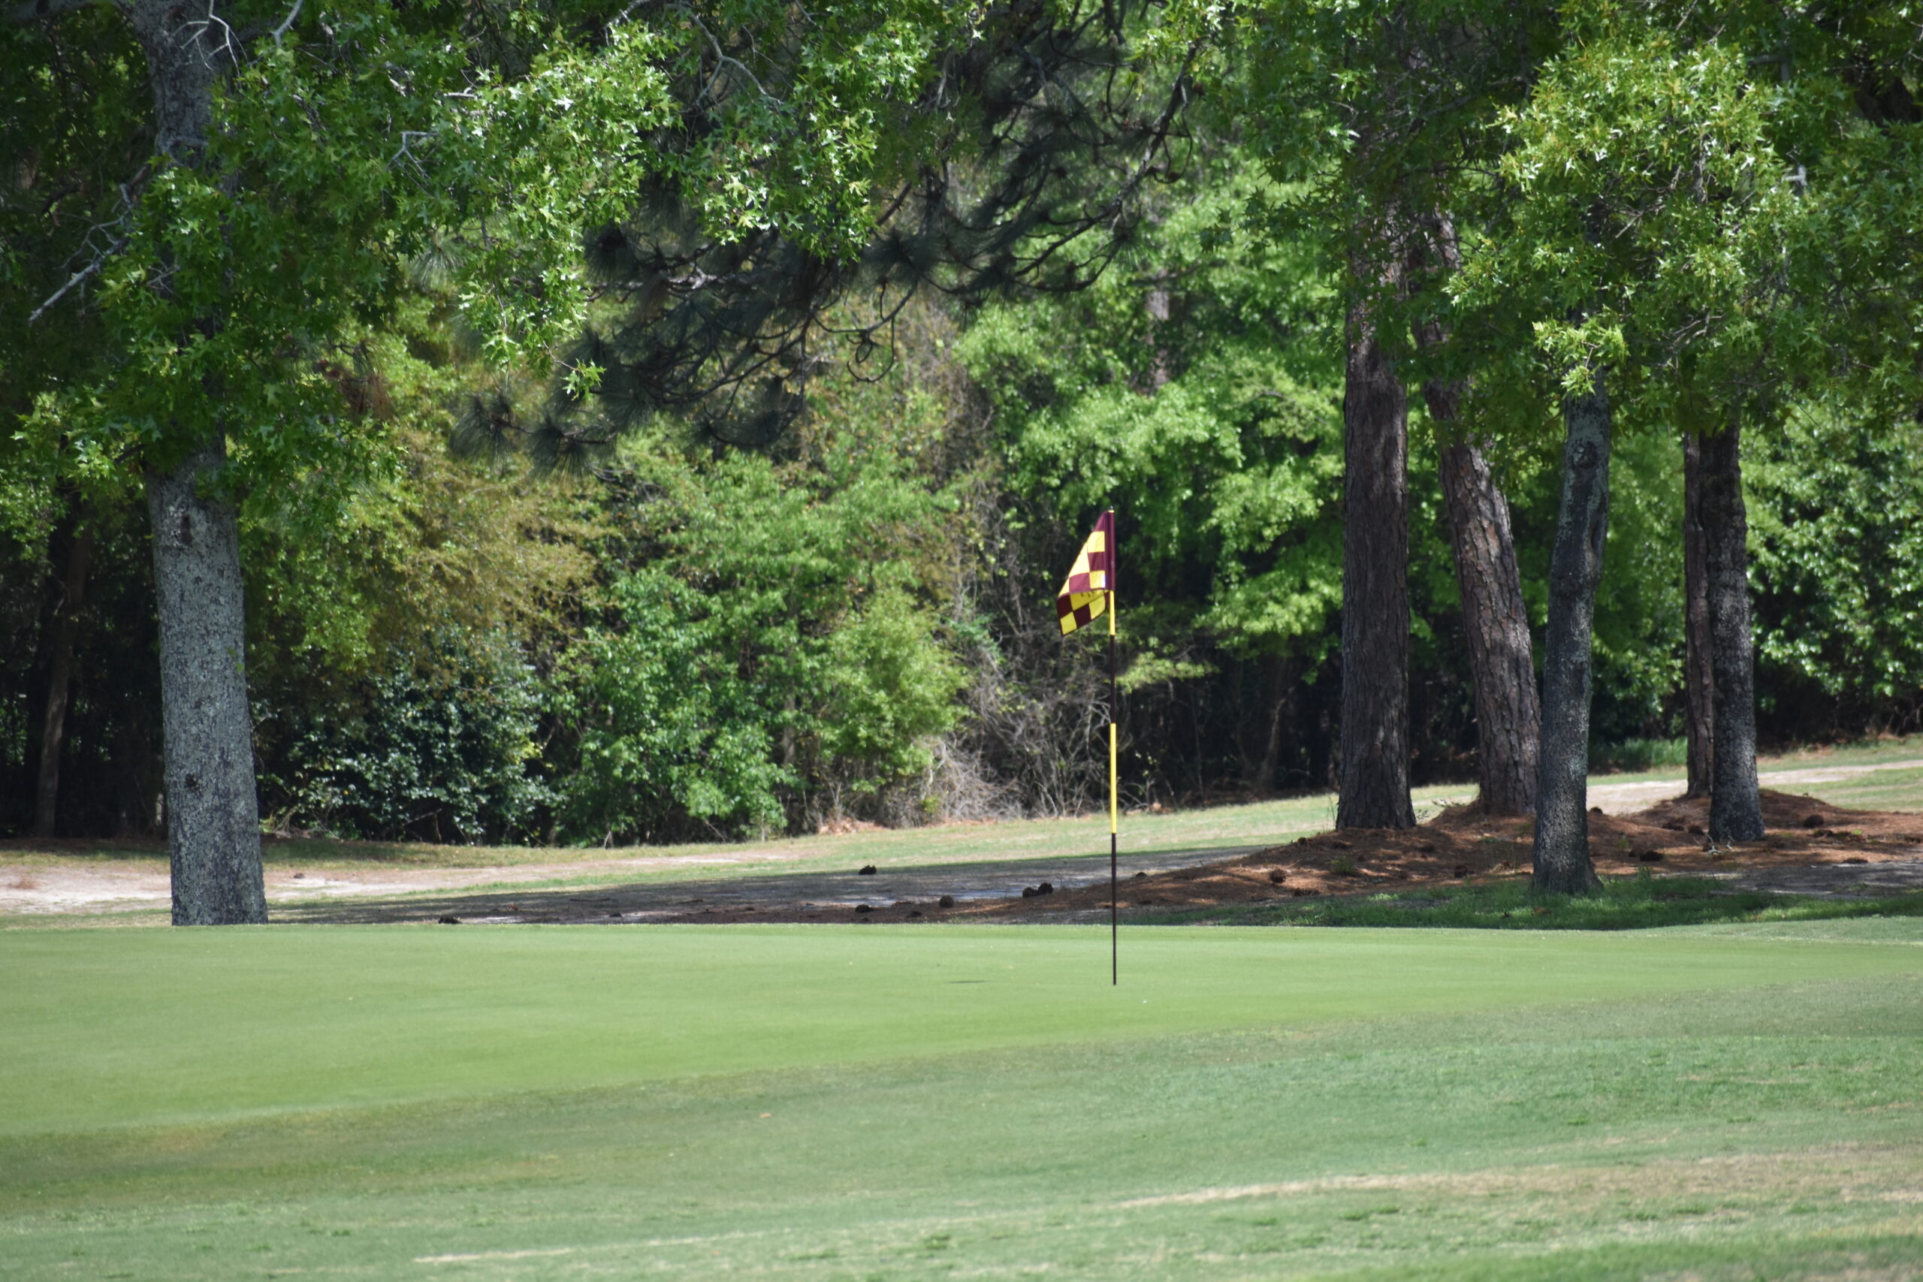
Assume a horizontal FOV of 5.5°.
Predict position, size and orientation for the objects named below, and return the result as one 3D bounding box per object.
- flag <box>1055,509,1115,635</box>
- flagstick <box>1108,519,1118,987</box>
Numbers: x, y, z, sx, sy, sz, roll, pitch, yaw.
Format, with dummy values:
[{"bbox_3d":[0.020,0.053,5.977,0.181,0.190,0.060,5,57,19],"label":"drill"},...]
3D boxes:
[{"bbox_3d":[0.553,-0.305,89.350,0.280,0.550,0.150,0,0,0],"label":"flag"},{"bbox_3d":[0.679,0.472,89.400,0.021,2.130,0.021,0,0,0],"label":"flagstick"}]

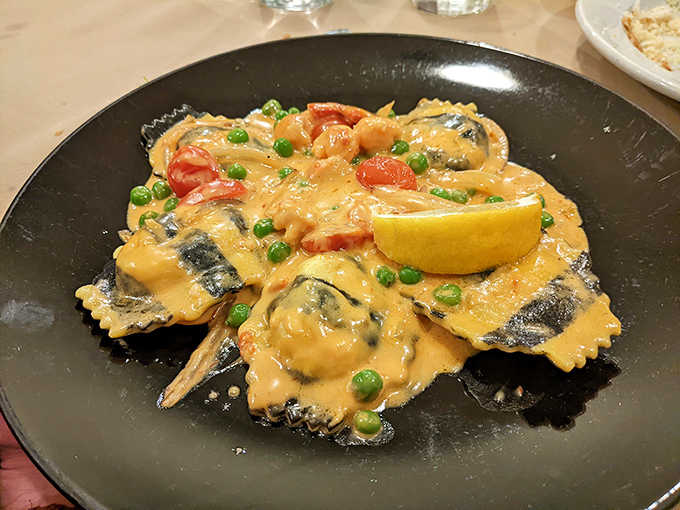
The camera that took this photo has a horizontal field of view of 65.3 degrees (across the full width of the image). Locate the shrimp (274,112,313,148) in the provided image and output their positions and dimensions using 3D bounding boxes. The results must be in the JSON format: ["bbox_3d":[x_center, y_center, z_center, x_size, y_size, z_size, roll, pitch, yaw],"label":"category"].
[{"bbox_3d":[-0.023,-0.060,0.258,0.021,0.018,0.020,-3,47,0],"label":"shrimp"}]

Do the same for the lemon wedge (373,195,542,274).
[{"bbox_3d":[0.041,-0.010,0.196,0.065,0.026,0.026,-4,47,-1],"label":"lemon wedge"}]

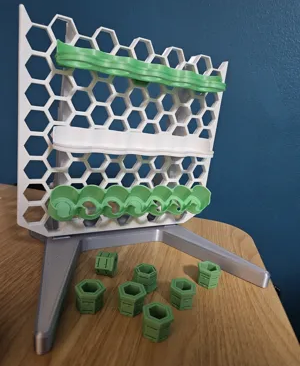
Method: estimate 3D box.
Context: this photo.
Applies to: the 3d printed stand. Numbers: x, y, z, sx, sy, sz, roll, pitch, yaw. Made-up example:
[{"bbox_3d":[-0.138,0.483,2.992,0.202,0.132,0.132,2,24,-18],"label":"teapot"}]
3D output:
[{"bbox_3d":[-0.017,0.079,0.303,0.230,0.015,0.189,-1,15,-30],"label":"3d printed stand"}]

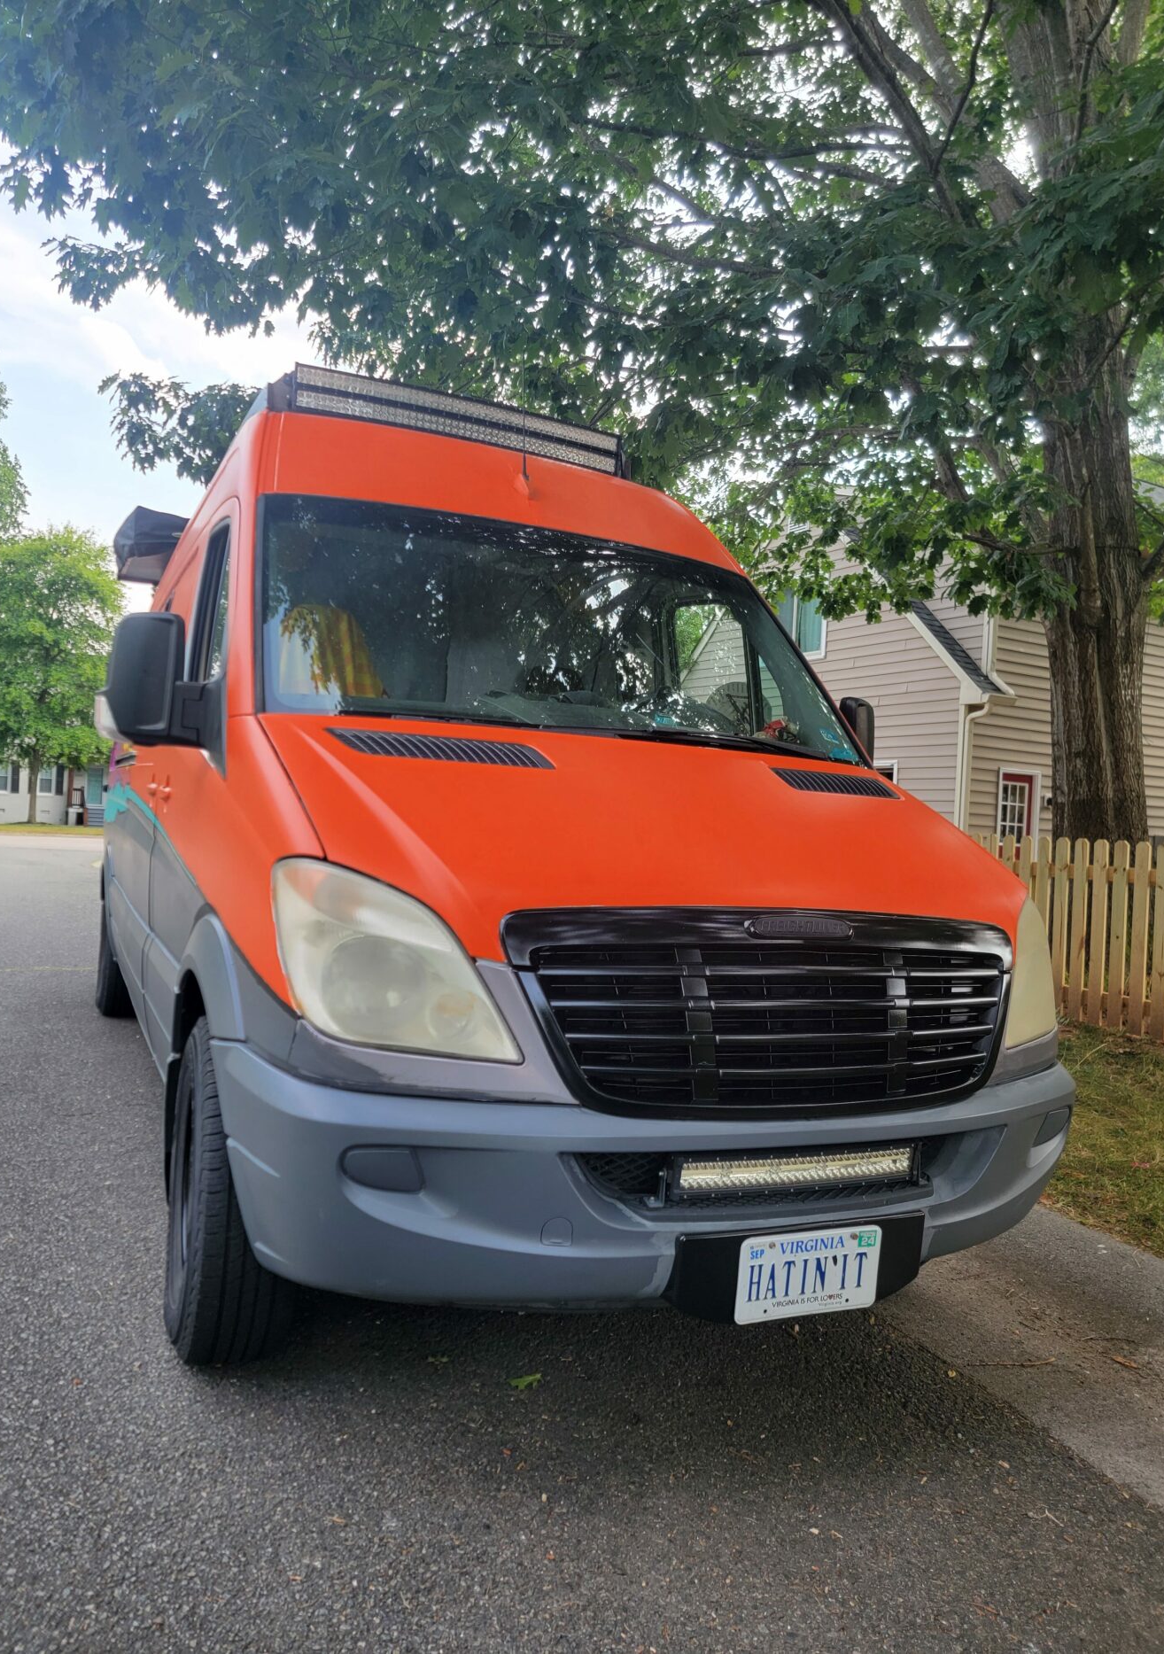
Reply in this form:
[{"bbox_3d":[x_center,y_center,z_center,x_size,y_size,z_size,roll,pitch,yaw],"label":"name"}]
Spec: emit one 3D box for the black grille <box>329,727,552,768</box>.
[{"bbox_3d":[-0.302,-0.169,2.450,0.478,0.040,0.160,4,21,-11],"label":"black grille"}]

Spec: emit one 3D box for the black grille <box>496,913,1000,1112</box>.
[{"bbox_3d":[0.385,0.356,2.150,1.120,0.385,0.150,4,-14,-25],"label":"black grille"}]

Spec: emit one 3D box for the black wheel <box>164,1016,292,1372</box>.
[{"bbox_3d":[-0.807,0.808,2.621,0.250,0.750,0.750,4,0,-25],"label":"black wheel"}]

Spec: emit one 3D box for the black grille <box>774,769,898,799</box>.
[{"bbox_3d":[0.656,-0.106,2.892,0.478,0.040,0.160,3,22,-38],"label":"black grille"}]

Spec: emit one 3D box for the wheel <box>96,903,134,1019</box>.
[{"bbox_3d":[-2.620,0.708,6.548,0.250,0.750,0.750,4,0,-25],"label":"wheel"}]

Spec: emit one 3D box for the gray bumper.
[{"bbox_3d":[0.294,0.666,2.303,1.940,0.410,0.600,4,0,-25],"label":"gray bumper"}]

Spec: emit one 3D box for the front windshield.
[{"bbox_3d":[-0.027,-0.548,3.171,1.720,1.000,0.150,4,-45,-25],"label":"front windshield"}]

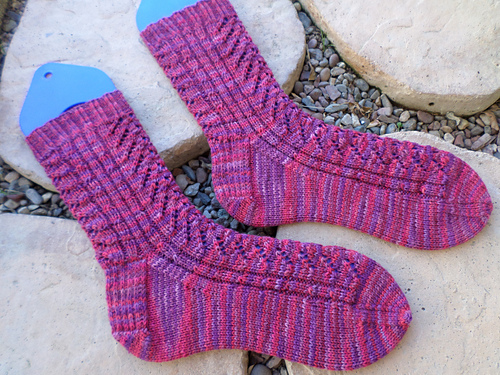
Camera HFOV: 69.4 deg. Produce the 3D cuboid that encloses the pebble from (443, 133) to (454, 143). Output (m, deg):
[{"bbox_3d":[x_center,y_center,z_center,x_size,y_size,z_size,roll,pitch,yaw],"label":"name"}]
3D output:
[{"bbox_3d":[0.214,-0.053,0.388,0.009,0.007,0.011,-13,71,-3],"label":"pebble"}]

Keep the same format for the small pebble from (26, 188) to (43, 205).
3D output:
[{"bbox_3d":[-0.227,0.010,0.380,0.009,0.007,0.021,-39,74,-11],"label":"small pebble"}]

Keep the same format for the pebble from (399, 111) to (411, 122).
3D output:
[{"bbox_3d":[0.171,-0.078,0.398,0.010,0.007,0.015,36,76,13],"label":"pebble"}]

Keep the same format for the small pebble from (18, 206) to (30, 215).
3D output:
[{"bbox_3d":[-0.234,0.024,0.375,0.012,0.007,0.009,-7,71,0],"label":"small pebble"}]

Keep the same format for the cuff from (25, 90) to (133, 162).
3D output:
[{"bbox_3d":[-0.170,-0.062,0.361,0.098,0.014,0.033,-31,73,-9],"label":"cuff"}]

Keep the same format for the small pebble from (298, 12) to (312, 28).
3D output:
[{"bbox_3d":[0.068,-0.206,0.446,0.011,0.008,0.023,-27,72,-7],"label":"small pebble"}]

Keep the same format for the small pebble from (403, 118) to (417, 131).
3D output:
[{"bbox_3d":[0.175,-0.069,0.395,0.017,0.008,0.011,-38,74,-11],"label":"small pebble"}]

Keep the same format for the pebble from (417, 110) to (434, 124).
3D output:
[{"bbox_3d":[0.193,-0.077,0.397,0.018,0.009,0.012,31,74,12],"label":"pebble"}]

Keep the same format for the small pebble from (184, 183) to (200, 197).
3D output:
[{"bbox_3d":[-0.060,0.002,0.377,0.018,0.008,0.010,-39,74,-11],"label":"small pebble"}]

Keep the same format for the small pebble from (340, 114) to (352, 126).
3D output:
[{"bbox_3d":[0.107,-0.074,0.399,0.013,0.009,0.012,-44,75,-12],"label":"small pebble"}]

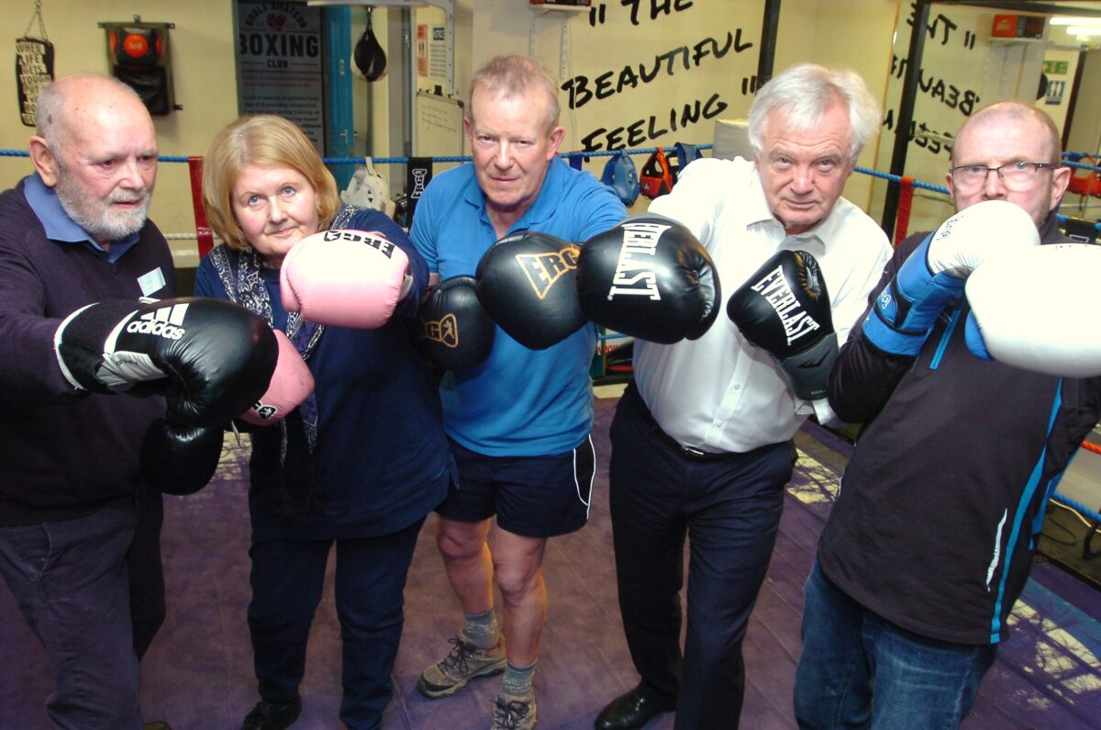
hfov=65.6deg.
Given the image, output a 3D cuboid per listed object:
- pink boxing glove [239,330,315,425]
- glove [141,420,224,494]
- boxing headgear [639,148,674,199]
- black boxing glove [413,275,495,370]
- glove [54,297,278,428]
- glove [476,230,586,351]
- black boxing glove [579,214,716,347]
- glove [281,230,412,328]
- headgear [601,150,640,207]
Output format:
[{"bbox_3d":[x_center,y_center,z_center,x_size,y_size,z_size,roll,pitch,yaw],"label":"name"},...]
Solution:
[{"bbox_3d":[-0.468,0.027,1.400,0.125,0.260,0.140,-3,45,-39],"label":"pink boxing glove"},{"bbox_3d":[-0.582,0.129,1.360,0.135,0.135,0.280,-3,12,-11],"label":"glove"},{"bbox_3d":[0.529,-0.956,4.300,0.200,0.260,0.240,11,19,25],"label":"boxing headgear"},{"bbox_3d":[-0.161,-0.070,1.420,0.135,0.150,0.280,-4,1,-16],"label":"black boxing glove"},{"bbox_3d":[-0.456,-0.009,1.020,0.300,0.155,0.135,11,29,30],"label":"glove"},{"bbox_3d":[-0.016,-0.107,1.130,0.135,0.150,0.280,-22,8,24],"label":"glove"},{"bbox_3d":[0.114,-0.111,1.010,0.155,0.135,0.280,1,19,3],"label":"black boxing glove"},{"bbox_3d":[-0.271,-0.120,1.150,0.140,0.125,0.260,3,12,11],"label":"glove"},{"bbox_3d":[0.358,-0.937,4.300,0.240,0.260,0.200,-7,20,-28],"label":"headgear"}]

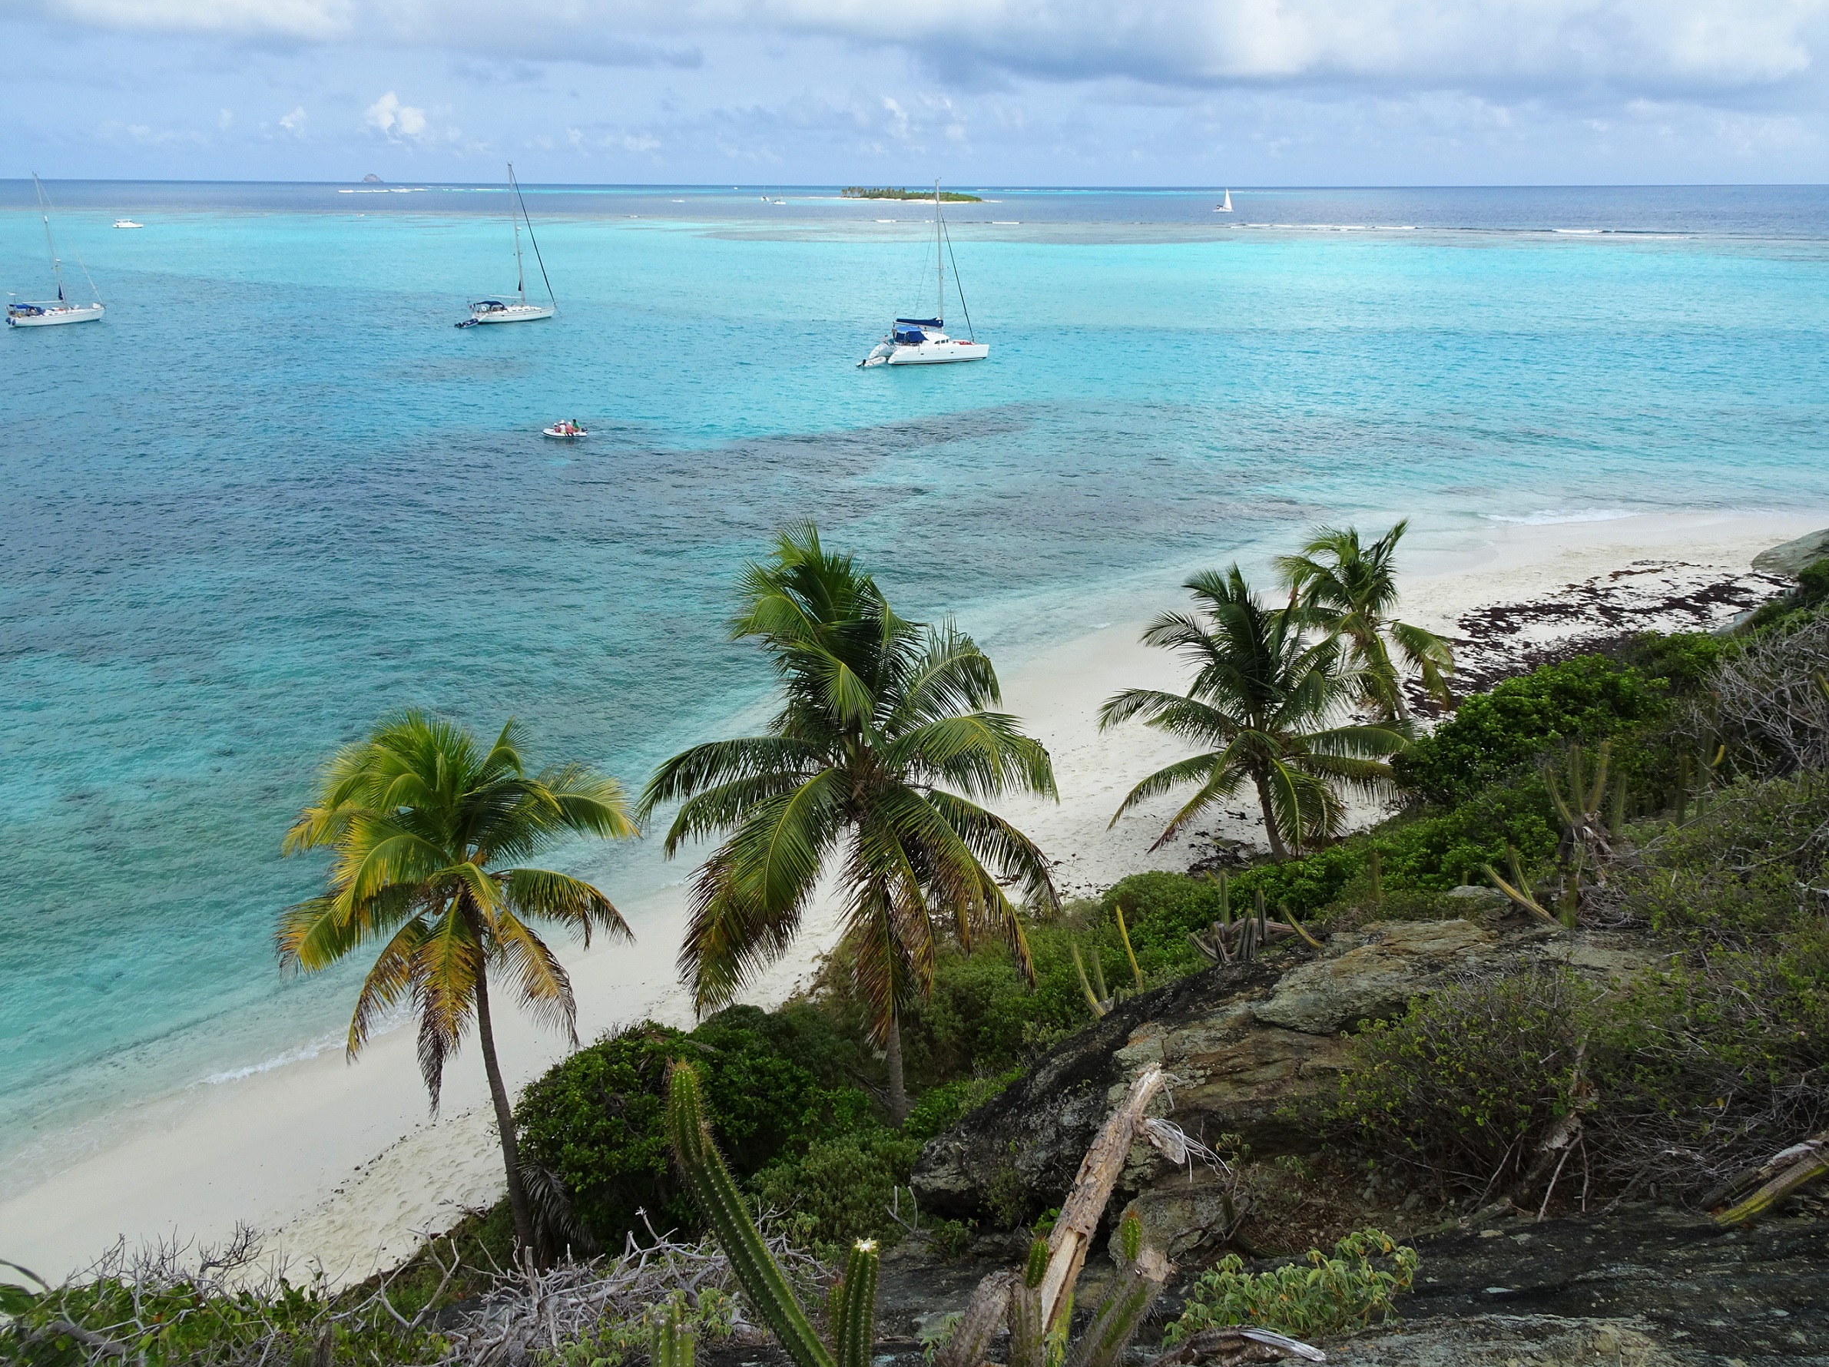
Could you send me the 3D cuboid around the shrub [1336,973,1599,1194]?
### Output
[{"bbox_3d":[2.166,1.569,5.000,1.050,0.820,0.850,0,21,0],"label":"shrub"}]

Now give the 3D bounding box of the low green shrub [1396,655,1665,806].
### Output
[{"bbox_3d":[16.007,1.208,33.000,6.900,3.300,5.000,0,21,0],"label":"low green shrub"}]

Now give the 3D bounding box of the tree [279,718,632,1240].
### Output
[{"bbox_3d":[-6.047,4.416,17.063,4.736,8.684,4.736,0,21,0],"label":"tree"}]

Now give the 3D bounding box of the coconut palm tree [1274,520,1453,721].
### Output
[{"bbox_3d":[13.394,-1.772,38.013,5.365,6.161,5.365,0,21,0],"label":"coconut palm tree"}]

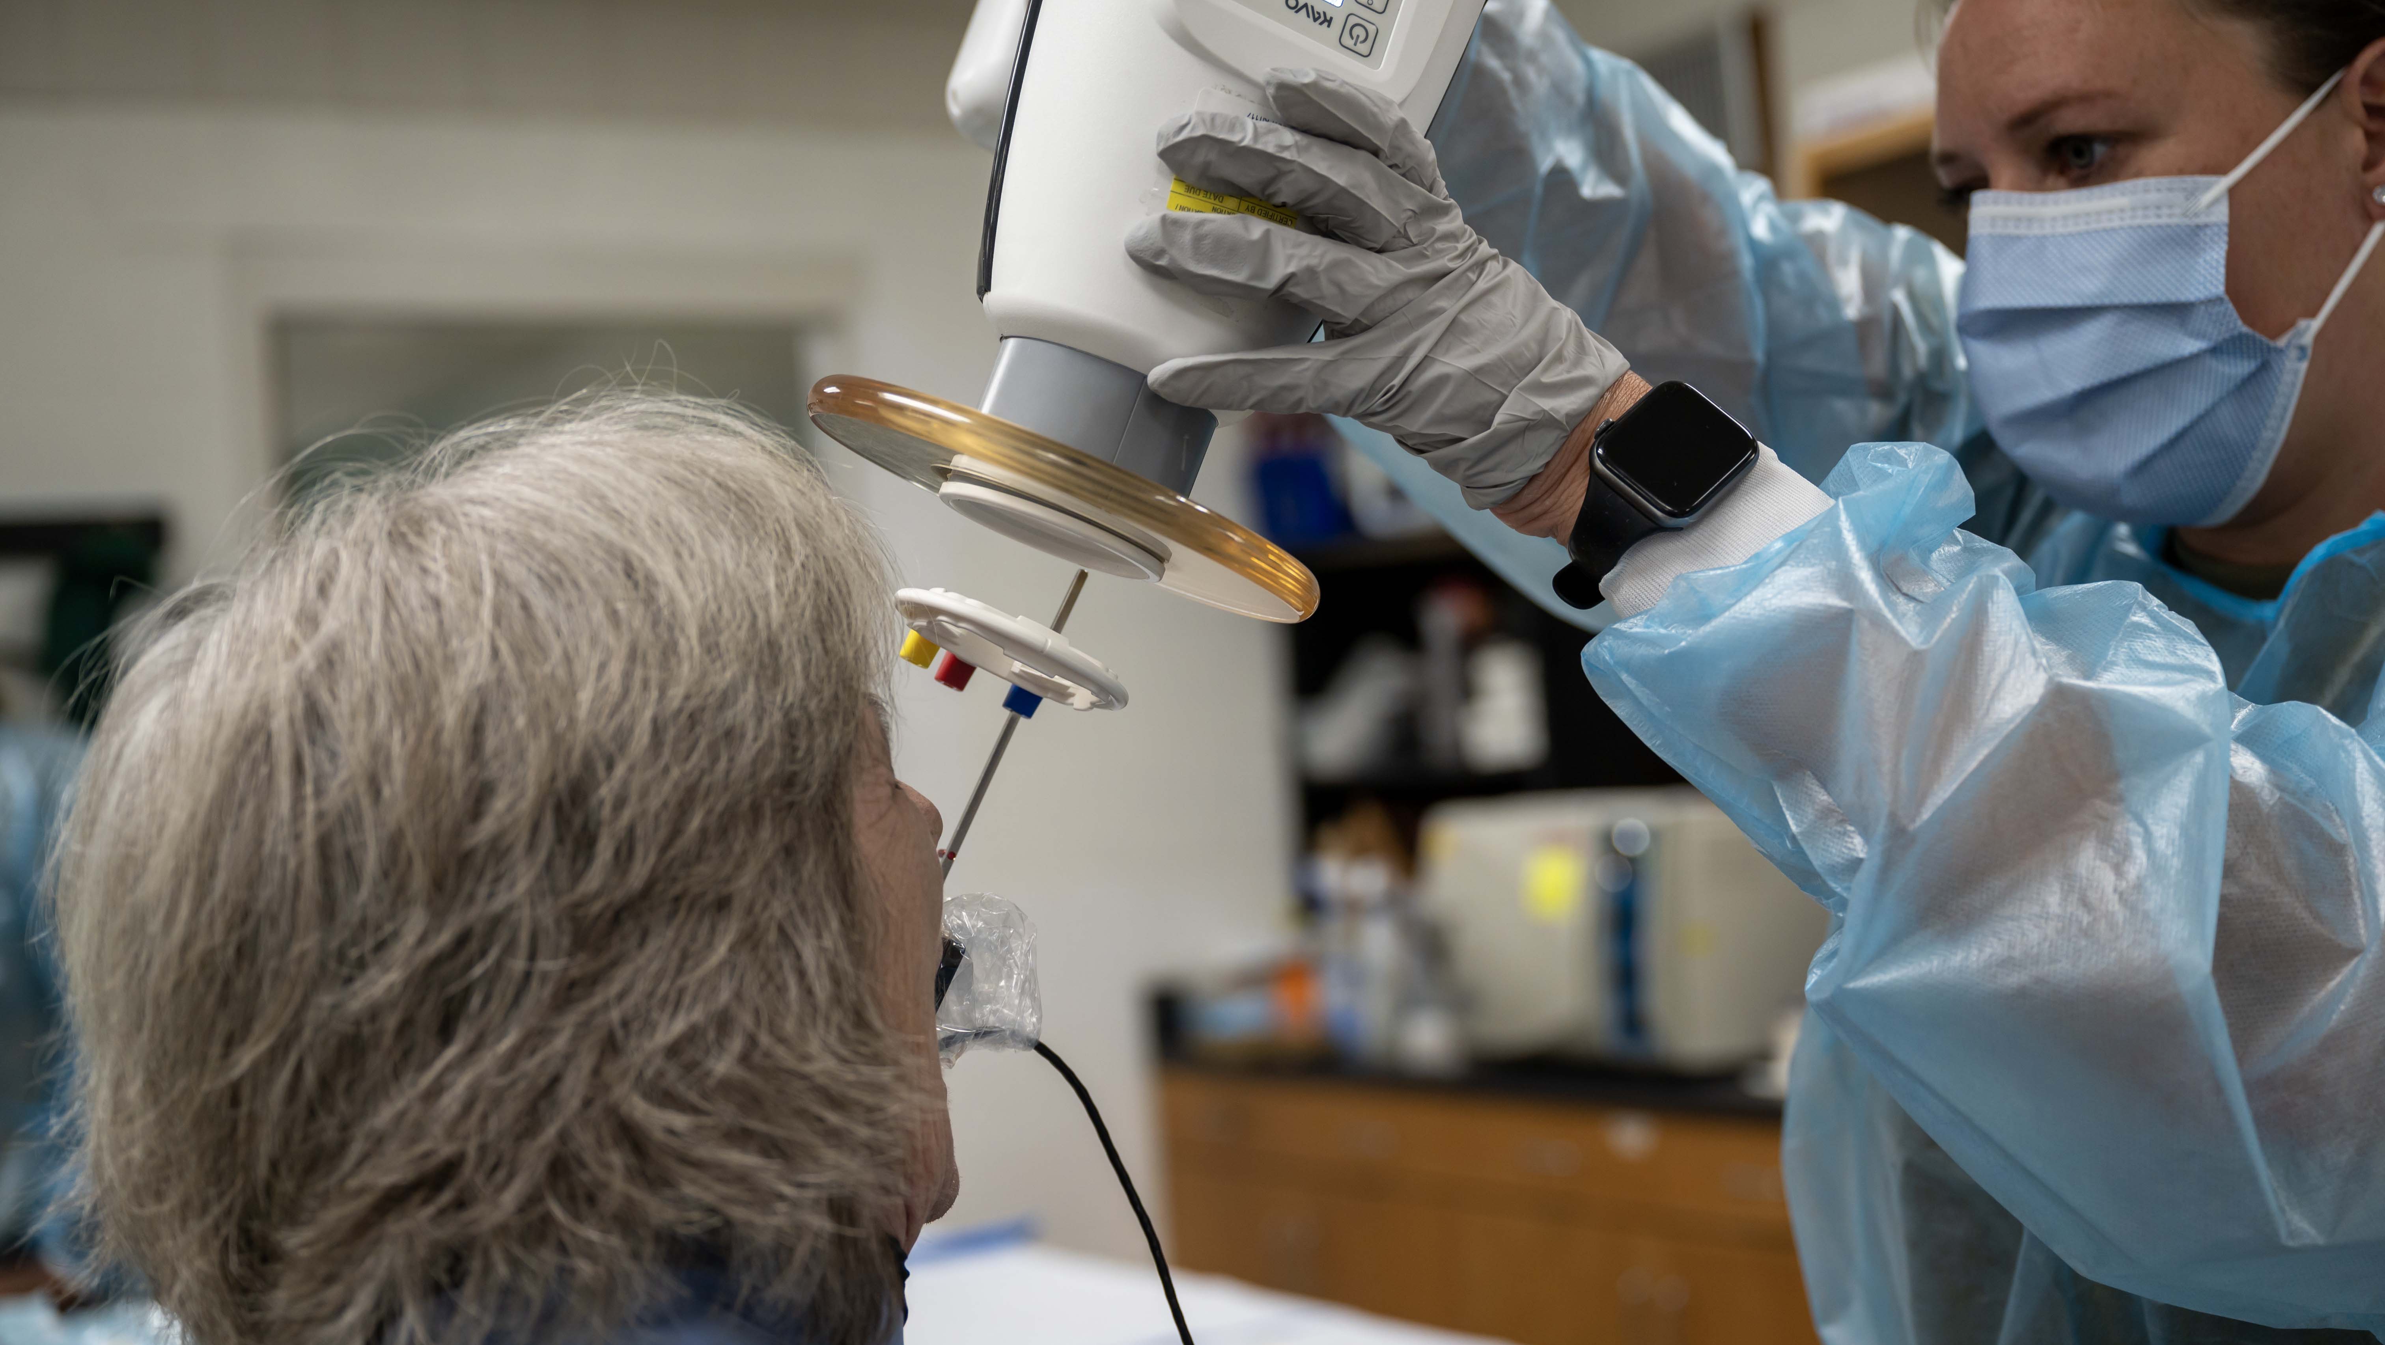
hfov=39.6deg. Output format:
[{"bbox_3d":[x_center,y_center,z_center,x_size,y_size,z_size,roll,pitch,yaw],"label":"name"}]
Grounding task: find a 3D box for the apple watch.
[{"bbox_3d":[0.125,-0.044,0.910,0.056,0.038,0.052,-40,-19,-28],"label":"apple watch"}]

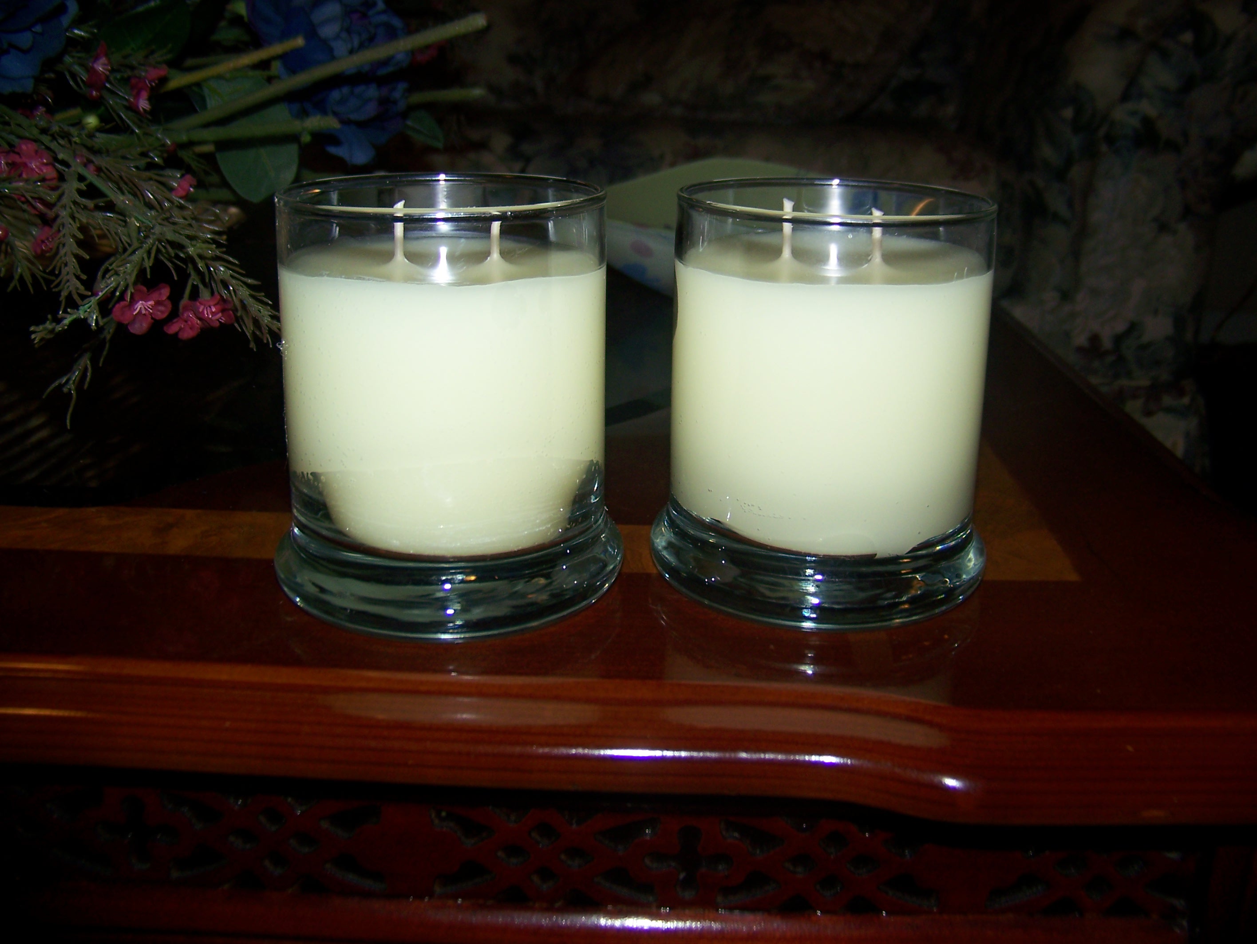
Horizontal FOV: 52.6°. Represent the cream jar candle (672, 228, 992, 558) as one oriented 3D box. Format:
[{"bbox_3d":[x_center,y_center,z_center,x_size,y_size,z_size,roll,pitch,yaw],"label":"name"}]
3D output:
[{"bbox_3d":[0.058,-0.027,0.385,0.089,0.075,0.089,2,19,0],"label":"cream jar candle"}]

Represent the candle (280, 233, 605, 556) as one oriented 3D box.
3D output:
[{"bbox_3d":[-0.052,-0.025,0.371,0.089,0.075,0.089,2,19,0],"label":"candle"}]

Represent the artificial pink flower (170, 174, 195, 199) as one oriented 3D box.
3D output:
[{"bbox_3d":[-0.179,-0.115,0.510,0.009,0.012,0.013,22,27,32],"label":"artificial pink flower"}]

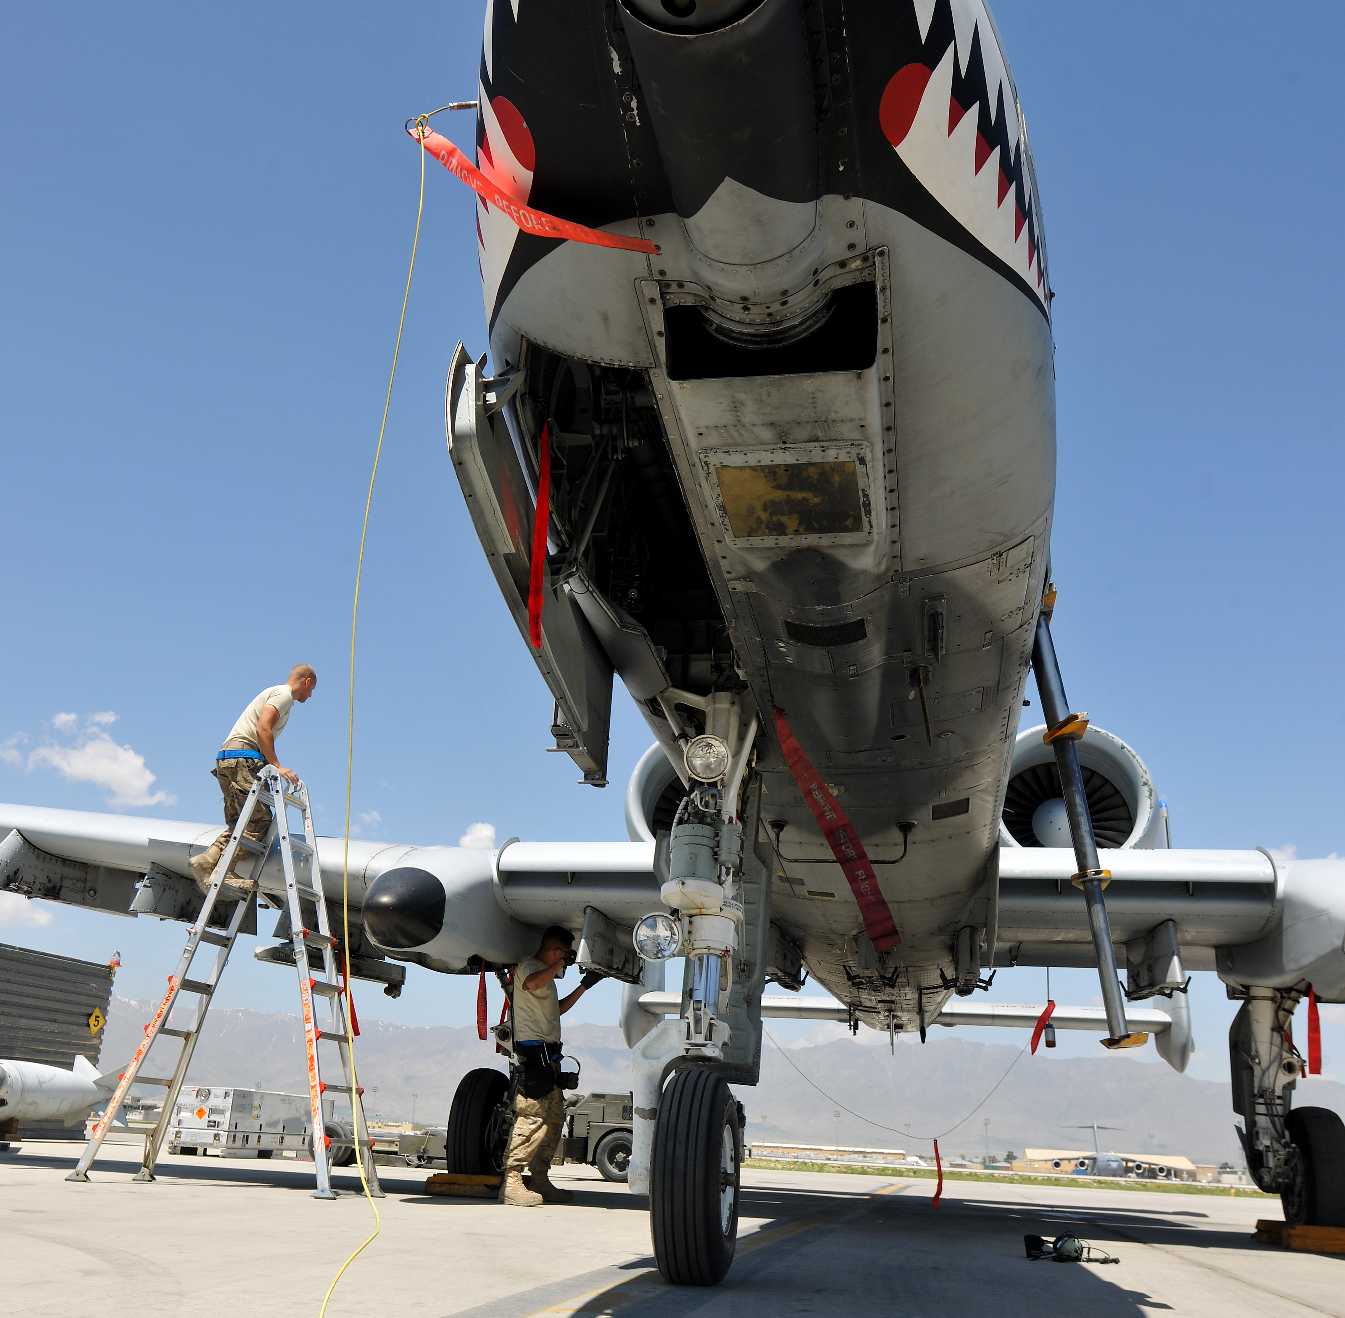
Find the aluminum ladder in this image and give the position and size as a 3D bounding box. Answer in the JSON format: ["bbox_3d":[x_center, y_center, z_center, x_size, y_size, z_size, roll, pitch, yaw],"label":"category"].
[{"bbox_3d":[-2.536,1.919,7.948,1.760,2.500,0.620,-4,-22,19],"label":"aluminum ladder"}]

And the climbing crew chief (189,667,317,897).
[{"bbox_3d":[-2.685,0.792,8.439,0.690,1.619,0.500,10,-22,-19],"label":"climbing crew chief"}]

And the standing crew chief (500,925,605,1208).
[{"bbox_3d":[-0.752,2.543,8.221,0.600,1.710,0.540,7,-21,-11],"label":"standing crew chief"}]

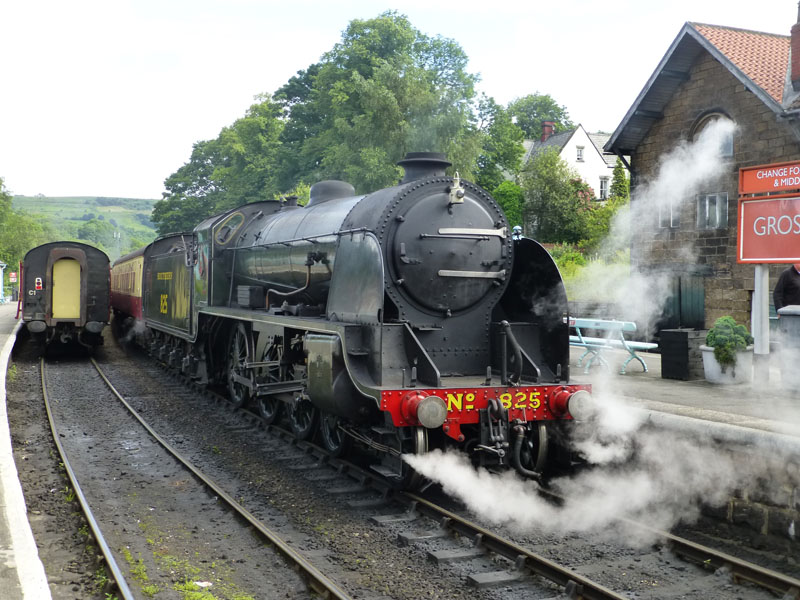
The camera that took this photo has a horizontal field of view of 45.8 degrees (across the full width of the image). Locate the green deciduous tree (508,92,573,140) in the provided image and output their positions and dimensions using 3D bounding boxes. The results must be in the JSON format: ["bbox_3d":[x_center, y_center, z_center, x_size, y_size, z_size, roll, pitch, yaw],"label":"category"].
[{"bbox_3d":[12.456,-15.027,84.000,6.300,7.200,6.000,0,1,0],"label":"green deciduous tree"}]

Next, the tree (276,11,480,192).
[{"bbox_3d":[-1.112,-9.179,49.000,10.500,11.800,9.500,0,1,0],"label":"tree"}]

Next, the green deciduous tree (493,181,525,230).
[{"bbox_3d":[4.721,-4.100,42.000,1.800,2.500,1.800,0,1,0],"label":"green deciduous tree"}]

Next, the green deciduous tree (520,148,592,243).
[{"bbox_3d":[6.937,-4.588,42.000,3.200,4.200,3.000,0,1,0],"label":"green deciduous tree"}]

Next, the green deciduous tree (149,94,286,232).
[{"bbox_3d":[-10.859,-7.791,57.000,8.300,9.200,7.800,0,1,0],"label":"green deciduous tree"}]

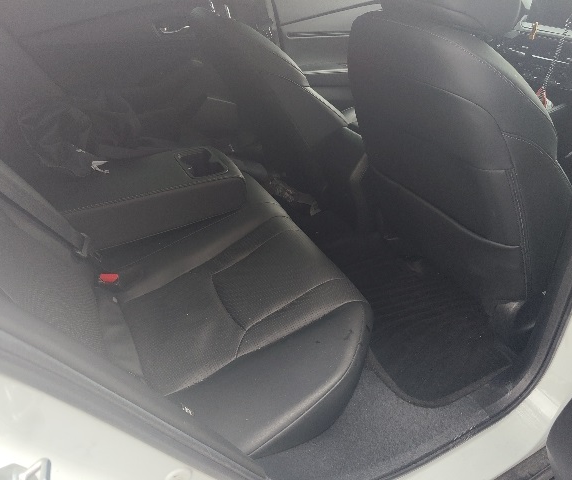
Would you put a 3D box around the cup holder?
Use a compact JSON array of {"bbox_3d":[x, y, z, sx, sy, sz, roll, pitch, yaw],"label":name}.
[{"bbox_3d":[-0.206,-0.165,1.049,0.092,0.060,0.145,-15,39,-23],"label":"cup holder"}]

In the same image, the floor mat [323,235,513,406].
[{"bbox_3d":[0.348,0.212,1.283,0.400,0.050,0.550,-15,39,-23],"label":"floor mat"}]

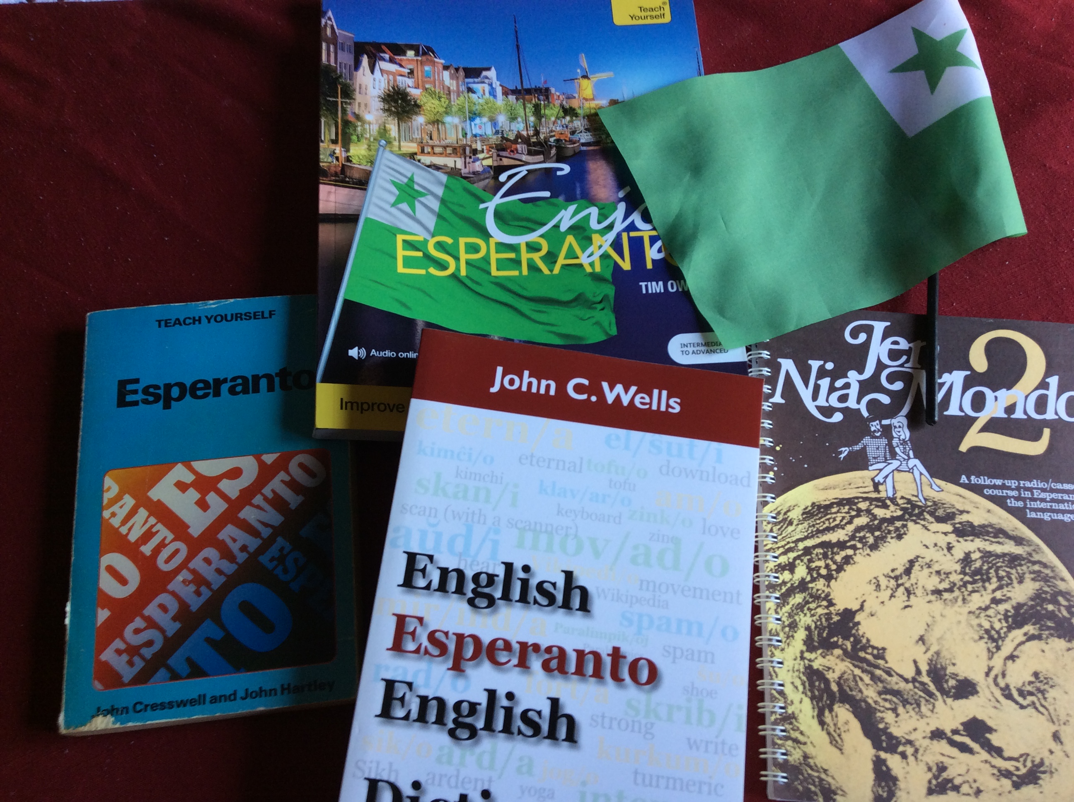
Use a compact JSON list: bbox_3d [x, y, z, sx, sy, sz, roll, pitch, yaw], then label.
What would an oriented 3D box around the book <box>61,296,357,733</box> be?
[{"bbox_3d":[-0.133,0.040,0.414,0.112,0.015,0.178,-5,67,-5],"label":"book"}]

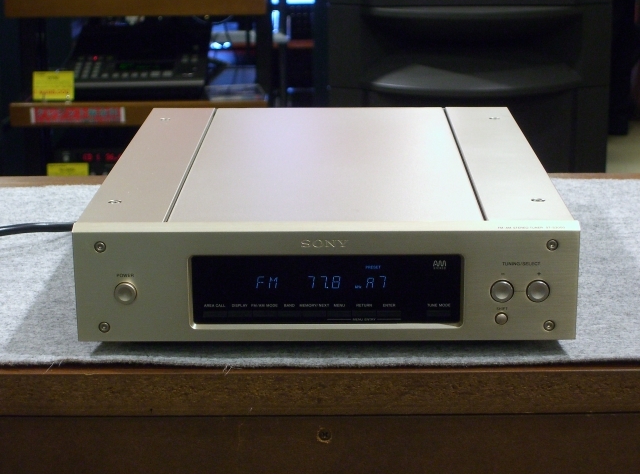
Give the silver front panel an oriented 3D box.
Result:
[{"bbox_3d":[0.003,0.025,0.831,0.280,0.066,0.016,0,15,1],"label":"silver front panel"}]

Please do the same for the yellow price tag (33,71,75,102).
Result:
[{"bbox_3d":[-0.585,-0.331,3.250,0.091,0.065,0.004,0,15,1],"label":"yellow price tag"}]

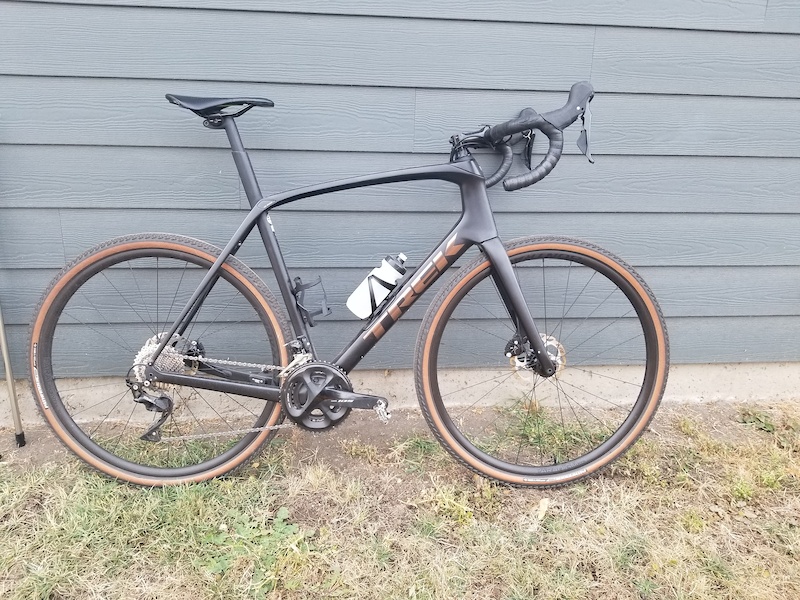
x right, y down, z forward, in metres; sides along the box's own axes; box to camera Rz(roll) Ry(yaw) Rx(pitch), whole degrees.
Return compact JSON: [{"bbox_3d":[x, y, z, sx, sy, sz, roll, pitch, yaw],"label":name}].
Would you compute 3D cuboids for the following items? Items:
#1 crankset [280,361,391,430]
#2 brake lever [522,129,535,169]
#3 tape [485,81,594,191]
[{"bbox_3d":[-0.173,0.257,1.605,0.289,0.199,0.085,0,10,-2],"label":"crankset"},{"bbox_3d":[0.378,-0.446,1.769,0.040,0.135,0.030,0,9,-5],"label":"brake lever"},{"bbox_3d":[0.310,-0.402,1.552,0.213,0.248,0.464,0,9,-5],"label":"tape"}]

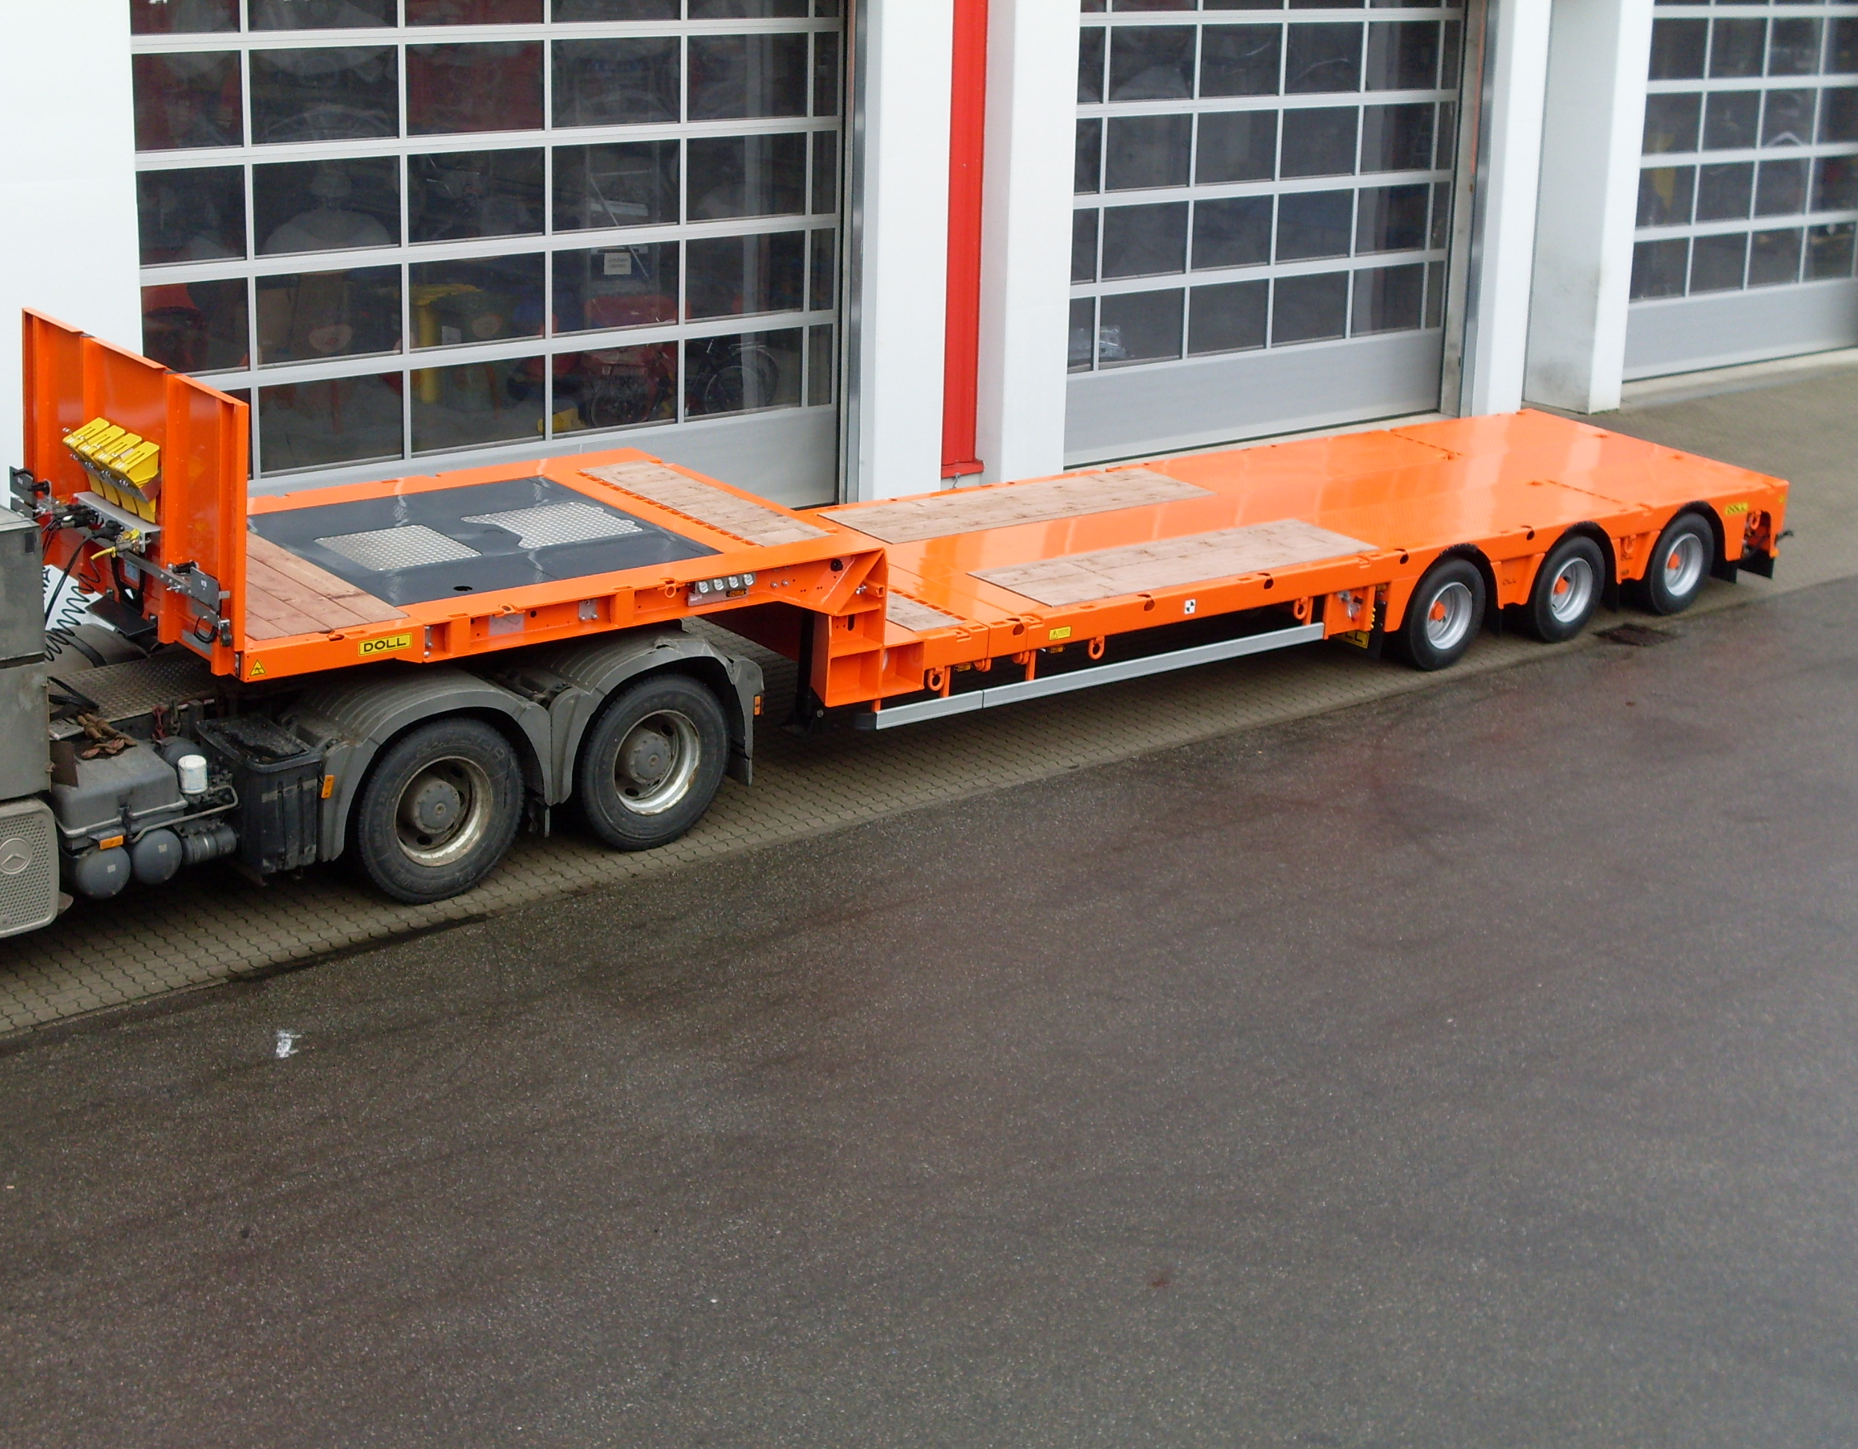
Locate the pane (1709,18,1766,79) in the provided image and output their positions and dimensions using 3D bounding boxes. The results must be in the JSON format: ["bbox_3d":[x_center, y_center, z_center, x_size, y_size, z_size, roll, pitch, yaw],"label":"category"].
[{"bbox_3d":[8.399,-7.020,34.730,0.994,0.620,0.050,-12,20,-43],"label":"pane"}]

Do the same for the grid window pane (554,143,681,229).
[{"bbox_3d":[-2.298,-3.971,24.729,1.197,0.620,0.050,-12,20,-43],"label":"grid window pane"}]

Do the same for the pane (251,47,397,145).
[{"bbox_3d":[-4.103,-4.300,22.821,1.197,0.620,0.050,-12,20,-43],"label":"pane"}]

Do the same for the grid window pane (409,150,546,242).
[{"bbox_3d":[-3.211,-3.772,23.871,1.197,0.620,0.050,-12,20,-43],"label":"grid window pane"}]

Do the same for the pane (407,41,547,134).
[{"bbox_3d":[-3.191,-4.499,23.680,1.197,0.620,0.050,-12,20,-43],"label":"pane"}]

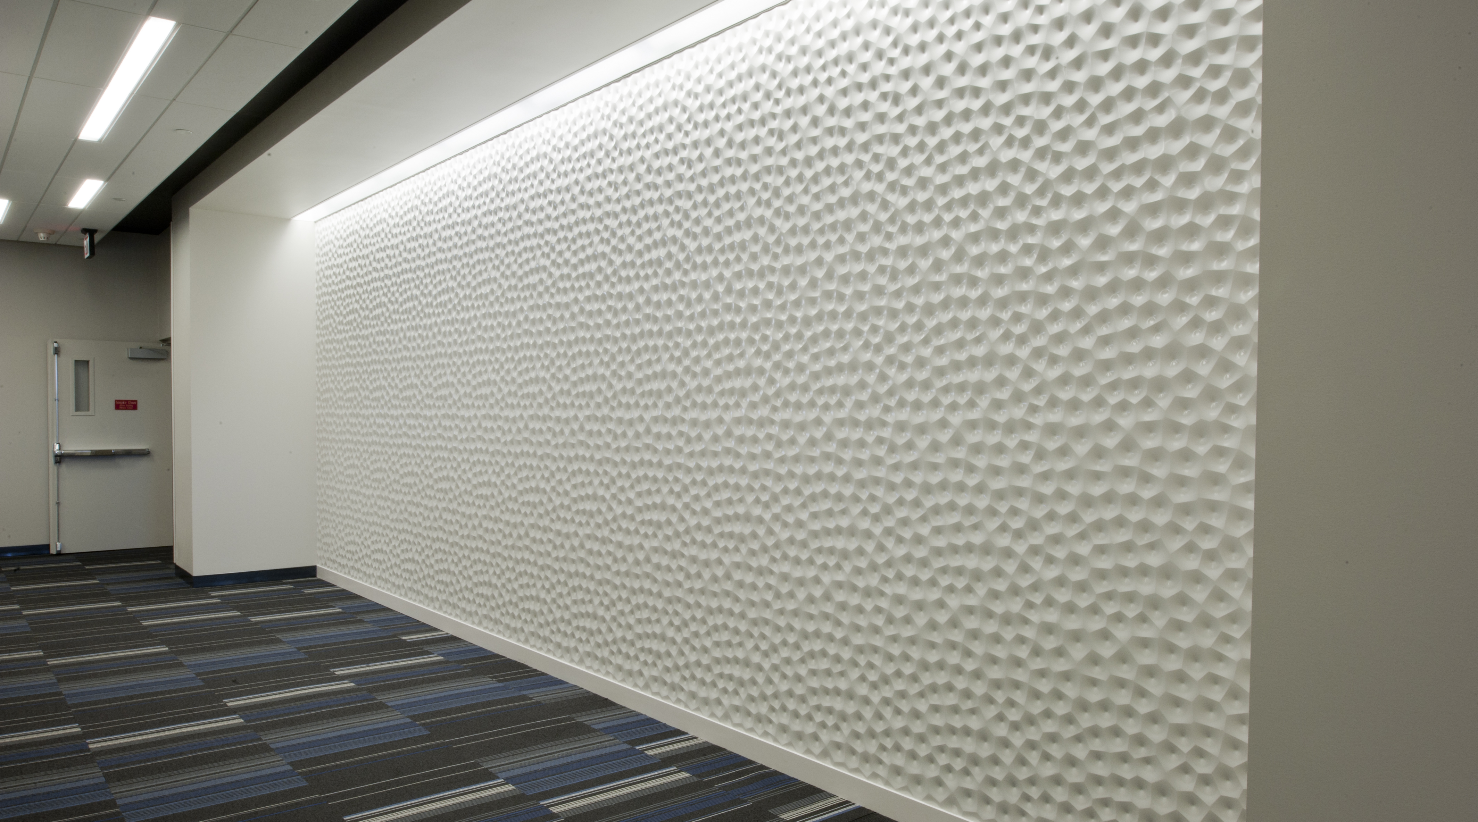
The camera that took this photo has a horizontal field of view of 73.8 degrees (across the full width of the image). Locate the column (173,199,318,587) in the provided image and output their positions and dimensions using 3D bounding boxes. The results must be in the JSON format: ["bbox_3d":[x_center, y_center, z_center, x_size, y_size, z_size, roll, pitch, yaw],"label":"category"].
[{"bbox_3d":[-4.338,-0.127,8.619,0.935,3.065,0.800,0,0,-40],"label":"column"}]

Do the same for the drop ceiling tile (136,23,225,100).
[{"bbox_3d":[-2.690,-1.661,4.718,0.164,0.020,1.229,0,0,-40],"label":"drop ceiling tile"}]

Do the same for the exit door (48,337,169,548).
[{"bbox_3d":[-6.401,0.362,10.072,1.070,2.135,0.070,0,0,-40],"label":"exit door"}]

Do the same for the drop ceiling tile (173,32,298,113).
[{"bbox_3d":[-2.497,-1.662,4.870,0.295,0.020,1.230,0,0,-40],"label":"drop ceiling tile"}]

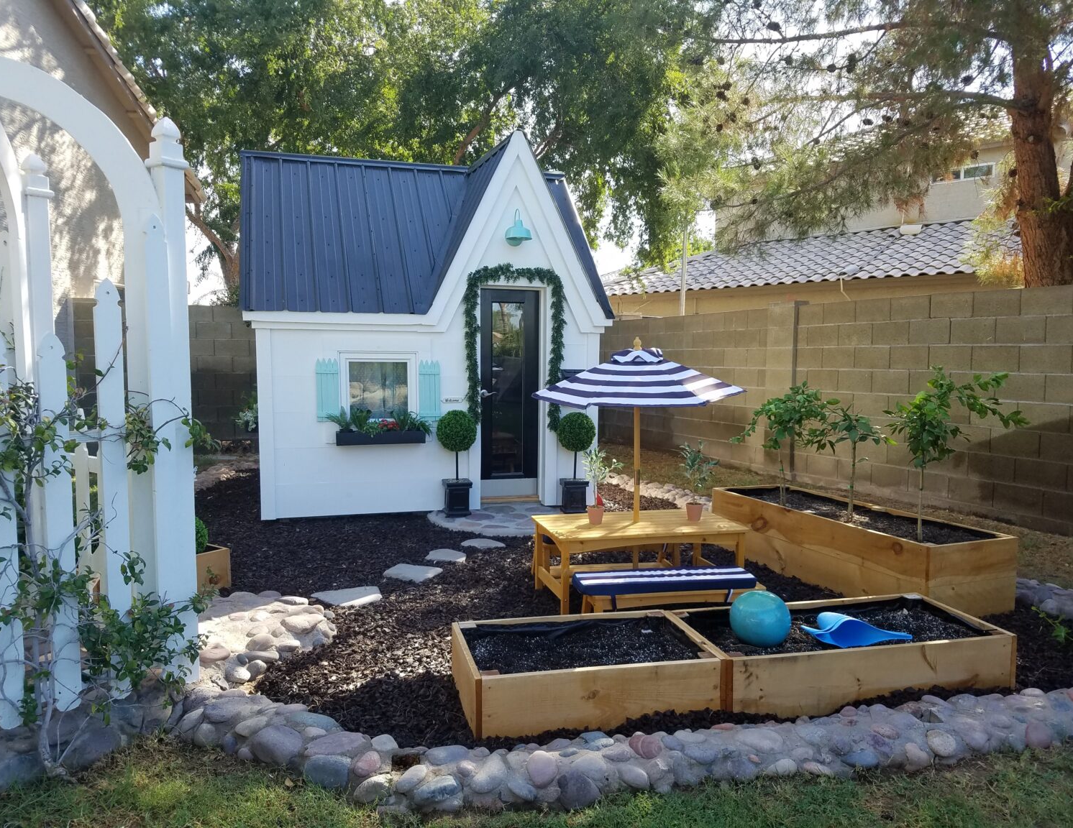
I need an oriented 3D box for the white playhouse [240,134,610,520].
[{"bbox_3d":[-1.129,-0.818,7.688,2.968,3.063,2.386,-1,4,-19],"label":"white playhouse"}]

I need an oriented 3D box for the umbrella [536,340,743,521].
[{"bbox_3d":[0.526,0.170,4.325,1.109,1.130,1.109,0,4,0],"label":"umbrella"}]

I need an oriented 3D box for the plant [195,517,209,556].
[{"bbox_3d":[-1.871,0.656,4.492,0.196,0.206,0.196,-1,4,-19],"label":"plant"}]

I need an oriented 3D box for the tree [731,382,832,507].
[{"bbox_3d":[1.569,0.193,5.310,0.569,0.801,0.540,-1,4,-19],"label":"tree"}]

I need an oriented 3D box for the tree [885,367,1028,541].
[{"bbox_3d":[2.187,0.207,4.318,0.652,0.912,0.522,-1,4,-19],"label":"tree"}]

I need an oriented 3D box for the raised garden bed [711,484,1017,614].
[{"bbox_3d":[1.789,0.736,4.834,0.572,0.358,1.806,-1,4,-19],"label":"raised garden bed"}]

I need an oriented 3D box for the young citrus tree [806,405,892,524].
[{"bbox_3d":[1.846,0.287,4.889,0.452,0.692,0.429,-1,4,-19],"label":"young citrus tree"}]

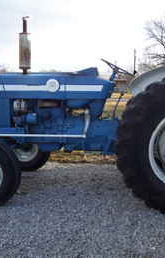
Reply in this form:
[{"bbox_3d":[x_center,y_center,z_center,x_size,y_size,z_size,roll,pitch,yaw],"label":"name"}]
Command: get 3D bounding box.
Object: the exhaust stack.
[{"bbox_3d":[-0.707,-1.031,4.426,0.150,0.704,0.150,1,7,7],"label":"exhaust stack"}]

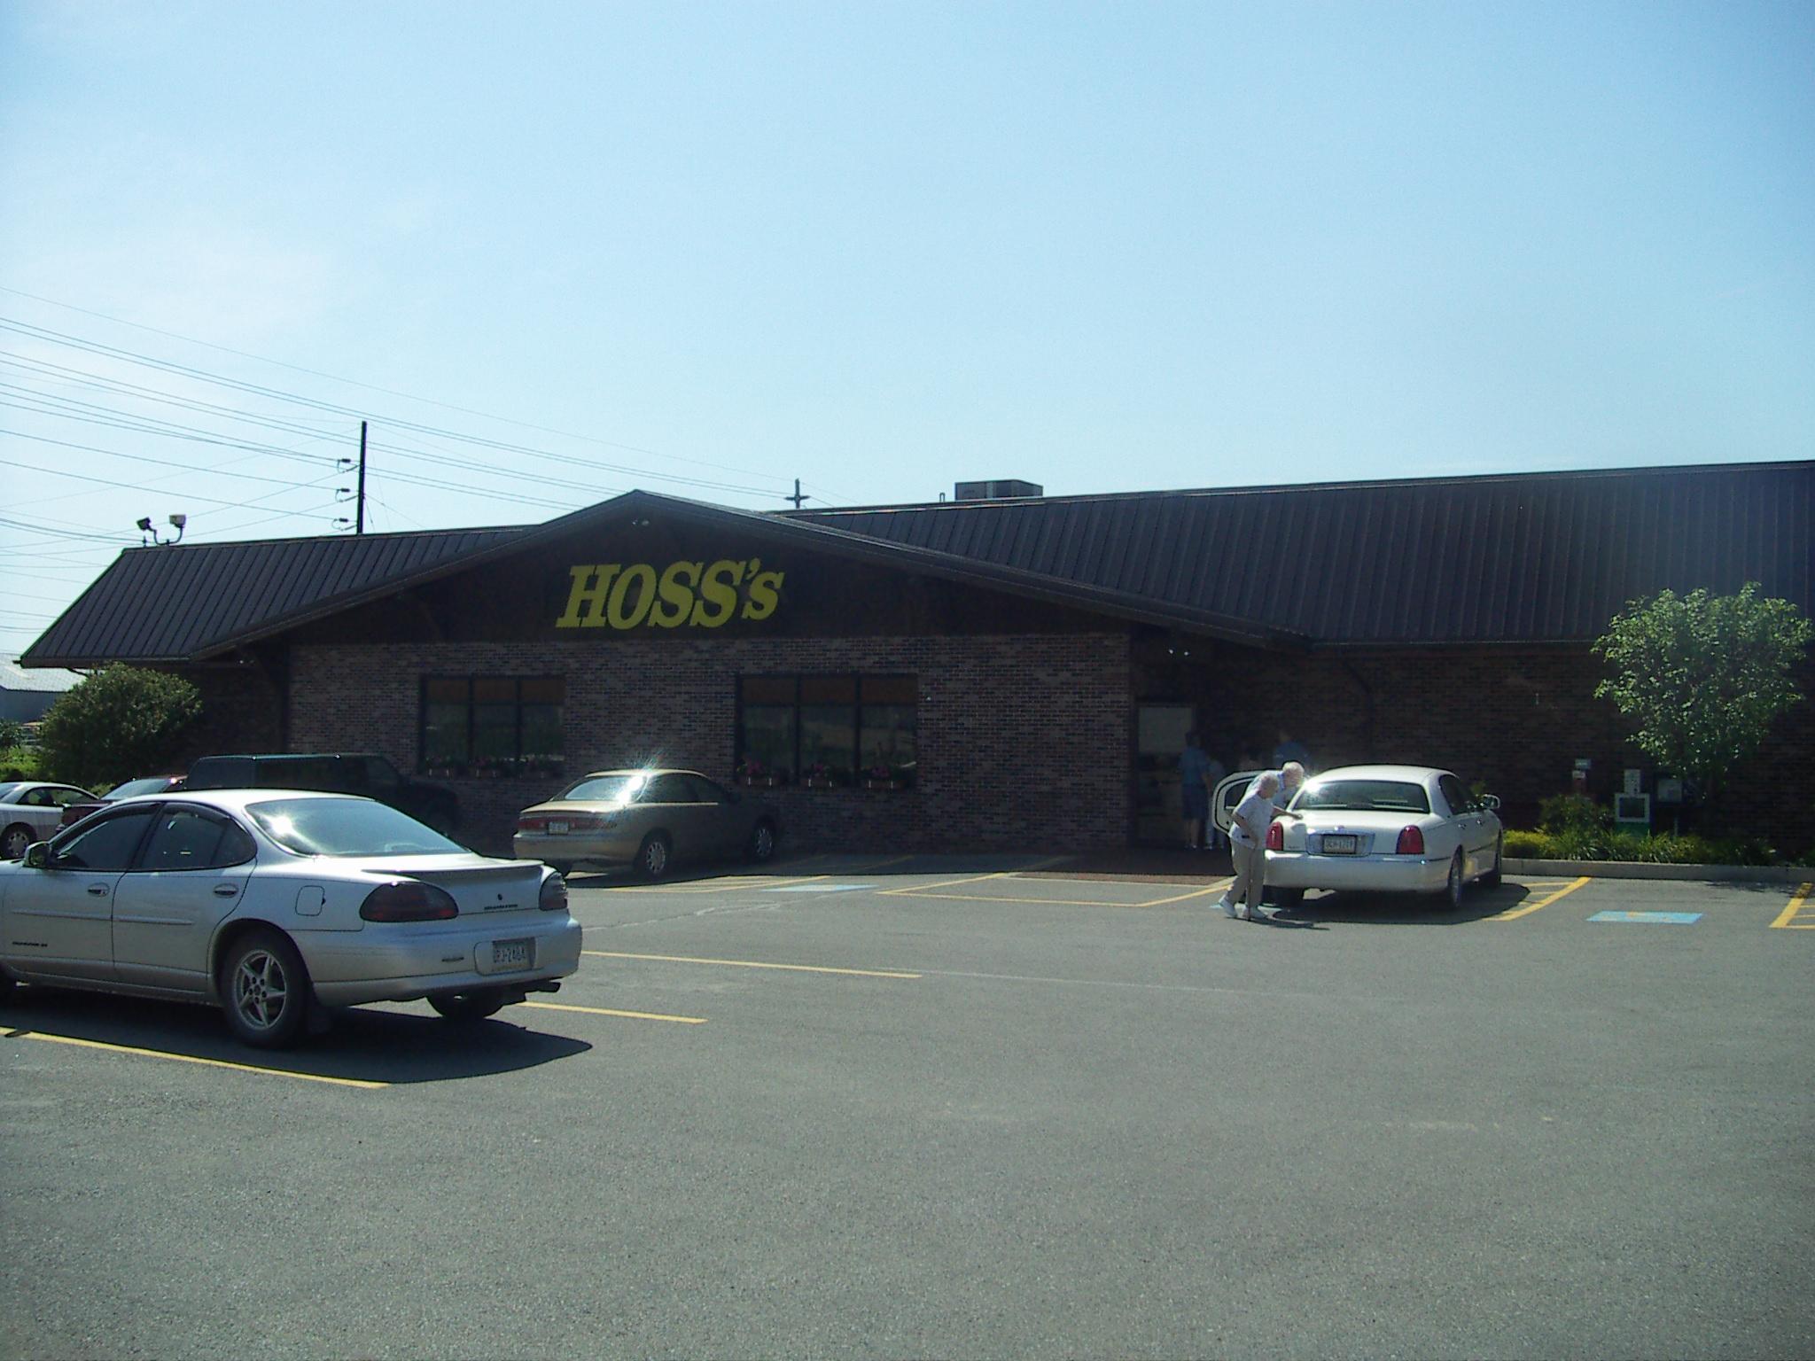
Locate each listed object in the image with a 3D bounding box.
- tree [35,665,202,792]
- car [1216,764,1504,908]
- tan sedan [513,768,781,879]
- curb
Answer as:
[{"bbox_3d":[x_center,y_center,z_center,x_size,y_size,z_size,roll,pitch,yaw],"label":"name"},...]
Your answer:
[{"bbox_3d":[-16.039,1.068,38.257,3.300,2.800,3.100,1,-2,-17],"label":"tree"},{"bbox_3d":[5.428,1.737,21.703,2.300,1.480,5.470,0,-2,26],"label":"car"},{"bbox_3d":[-3.535,1.974,26.881,1.850,1.440,4.950,0,-2,26],"label":"tan sedan"},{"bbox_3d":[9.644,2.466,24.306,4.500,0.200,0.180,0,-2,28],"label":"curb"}]

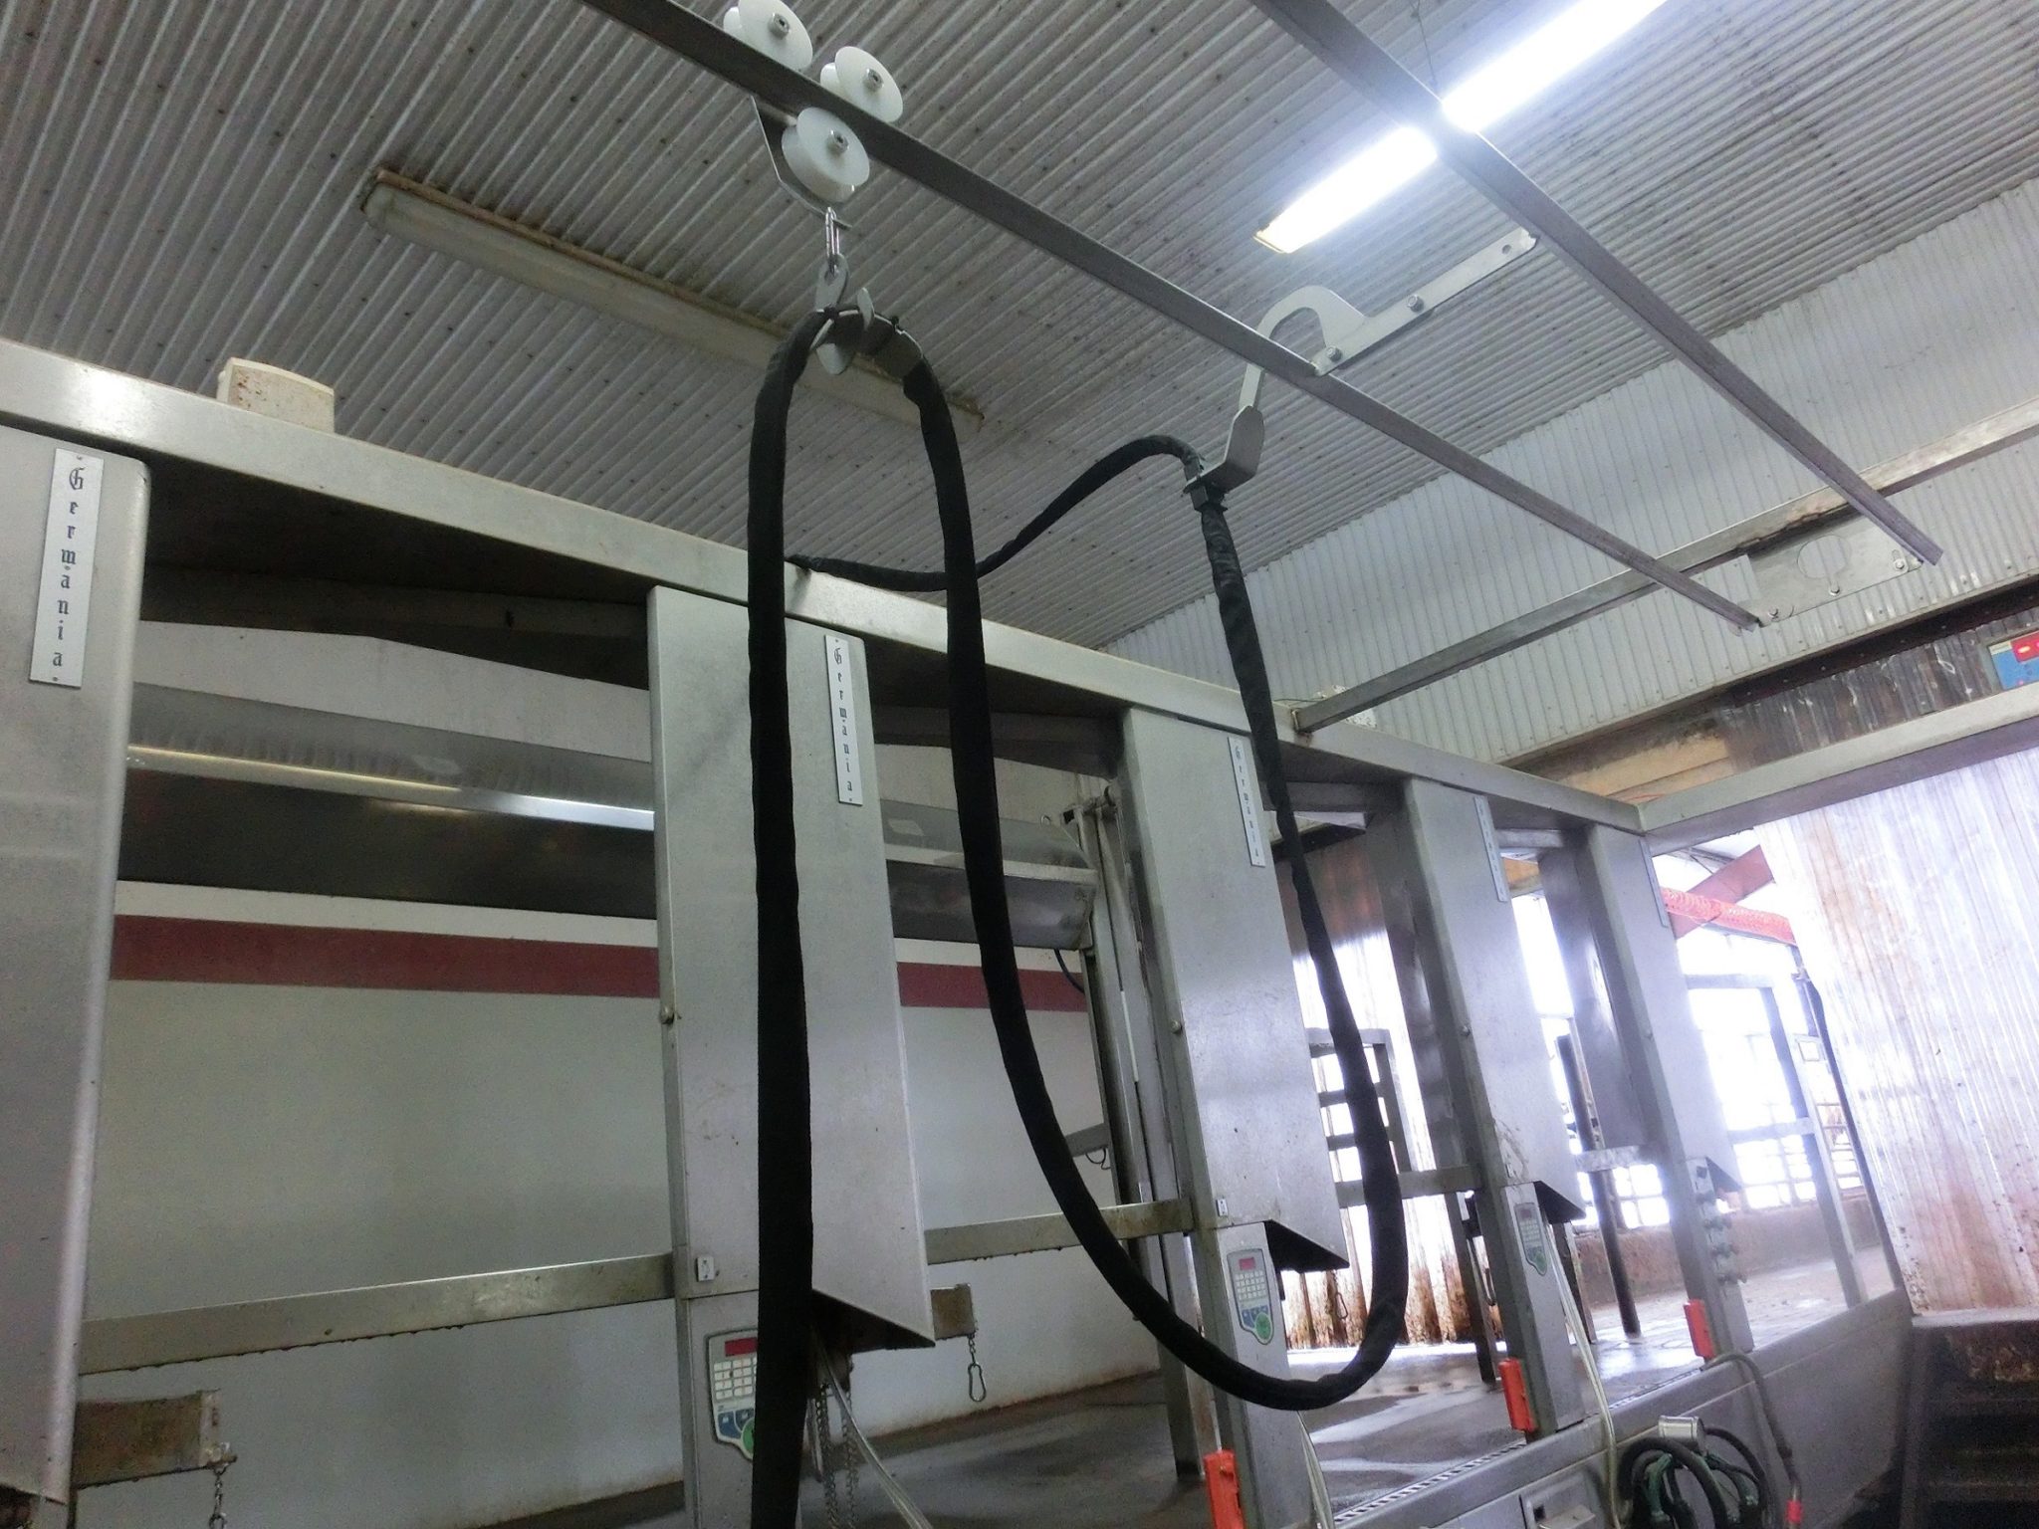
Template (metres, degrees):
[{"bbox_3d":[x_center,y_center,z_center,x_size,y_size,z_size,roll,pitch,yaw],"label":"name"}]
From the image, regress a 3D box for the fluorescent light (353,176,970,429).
[{"bbox_3d":[-1.097,-1.569,5.125,2.430,0.105,0.155,10,-25,-42],"label":"fluorescent light"}]

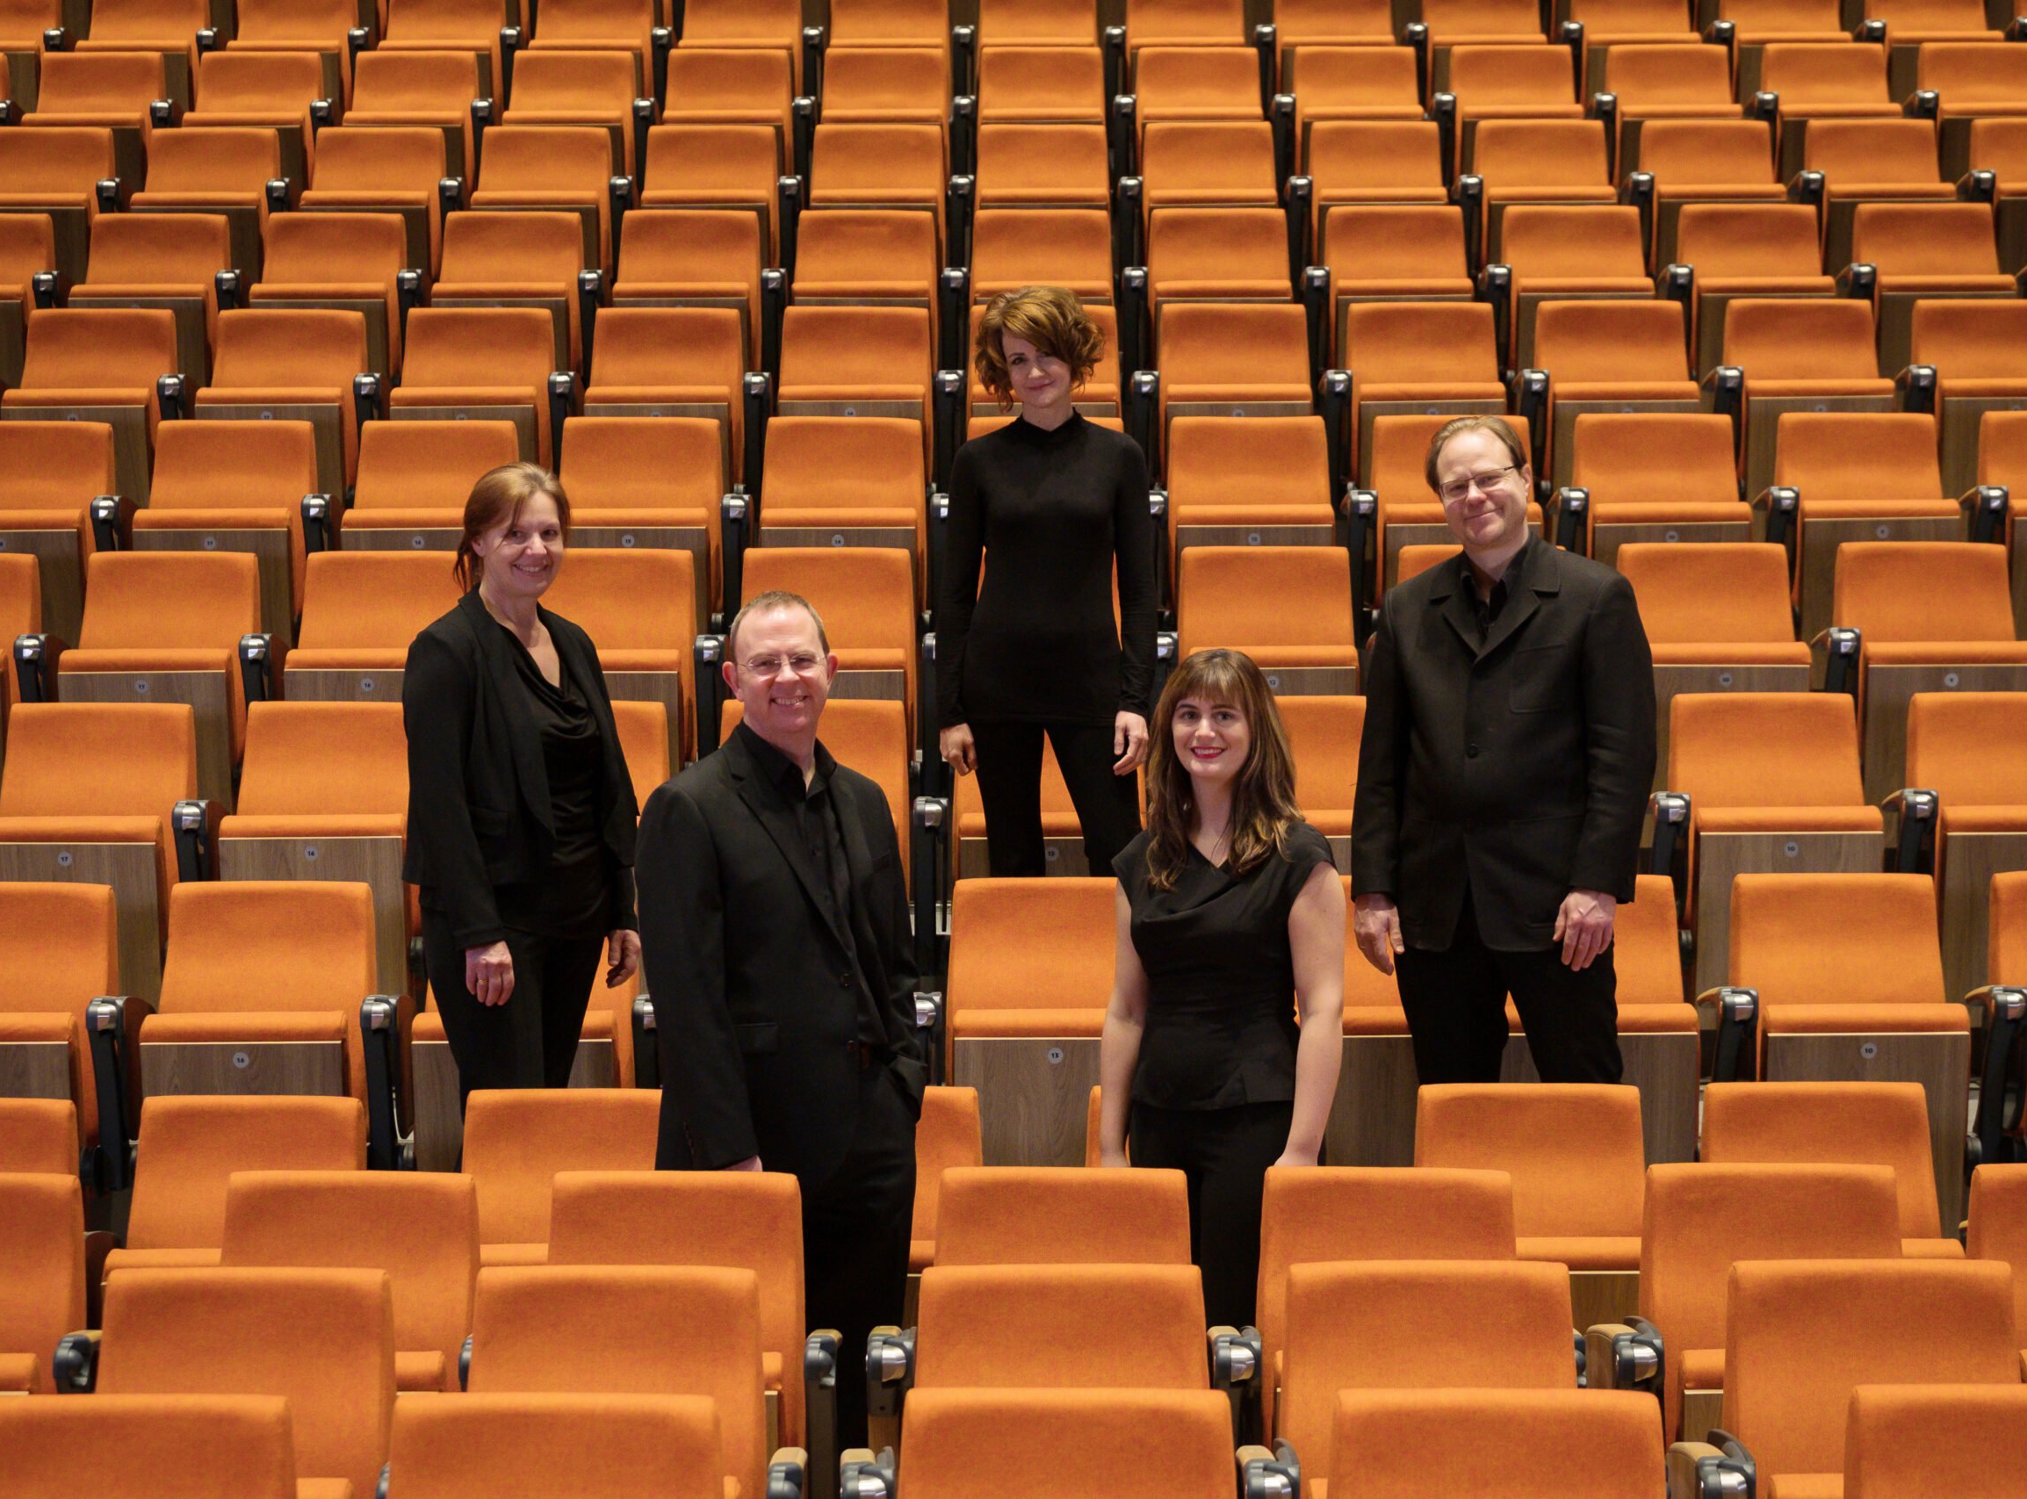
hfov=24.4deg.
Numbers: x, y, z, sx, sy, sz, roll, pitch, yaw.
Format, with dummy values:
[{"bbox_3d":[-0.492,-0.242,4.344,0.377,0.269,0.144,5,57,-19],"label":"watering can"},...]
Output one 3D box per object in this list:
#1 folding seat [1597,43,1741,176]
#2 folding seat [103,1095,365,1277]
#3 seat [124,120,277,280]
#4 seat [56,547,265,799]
[{"bbox_3d":[2.193,-1.990,15.811,0.550,0.820,0.530,0,4,0],"label":"folding seat"},{"bbox_3d":[-1.445,1.074,8.743,0.530,0.820,0.500,0,3,0],"label":"folding seat"},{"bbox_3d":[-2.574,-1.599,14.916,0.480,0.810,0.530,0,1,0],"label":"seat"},{"bbox_3d":[-2.074,-0.093,11.392,0.530,0.770,0.500,0,3,0],"label":"seat"}]

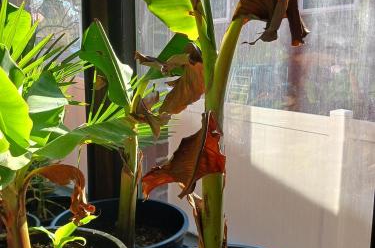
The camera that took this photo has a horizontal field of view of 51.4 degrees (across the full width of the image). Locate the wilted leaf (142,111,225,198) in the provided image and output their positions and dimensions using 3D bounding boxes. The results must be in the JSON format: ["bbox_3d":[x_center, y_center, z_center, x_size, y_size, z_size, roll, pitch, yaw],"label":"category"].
[{"bbox_3d":[-0.005,0.040,0.525,0.106,0.113,0.070,2,9,9],"label":"wilted leaf"}]

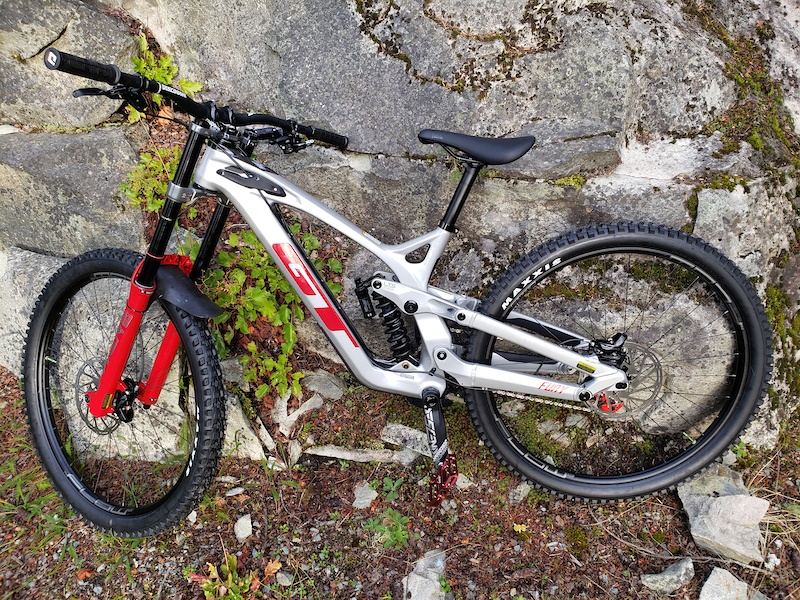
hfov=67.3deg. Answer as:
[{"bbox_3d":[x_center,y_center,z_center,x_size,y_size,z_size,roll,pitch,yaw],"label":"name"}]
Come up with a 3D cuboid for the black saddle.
[{"bbox_3d":[0.168,-0.339,1.338,0.258,0.070,0.140,3,18,1],"label":"black saddle"}]

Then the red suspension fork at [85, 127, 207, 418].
[{"bbox_3d":[-0.560,-0.044,1.450,0.120,0.780,0.200,33,18,23],"label":"red suspension fork"}]

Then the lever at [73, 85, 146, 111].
[{"bbox_3d":[-0.524,-0.366,1.099,0.065,0.040,0.150,-26,-9,27],"label":"lever"}]

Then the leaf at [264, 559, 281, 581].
[{"bbox_3d":[-0.306,0.642,1.446,0.042,0.020,0.055,12,28,31],"label":"leaf"}]

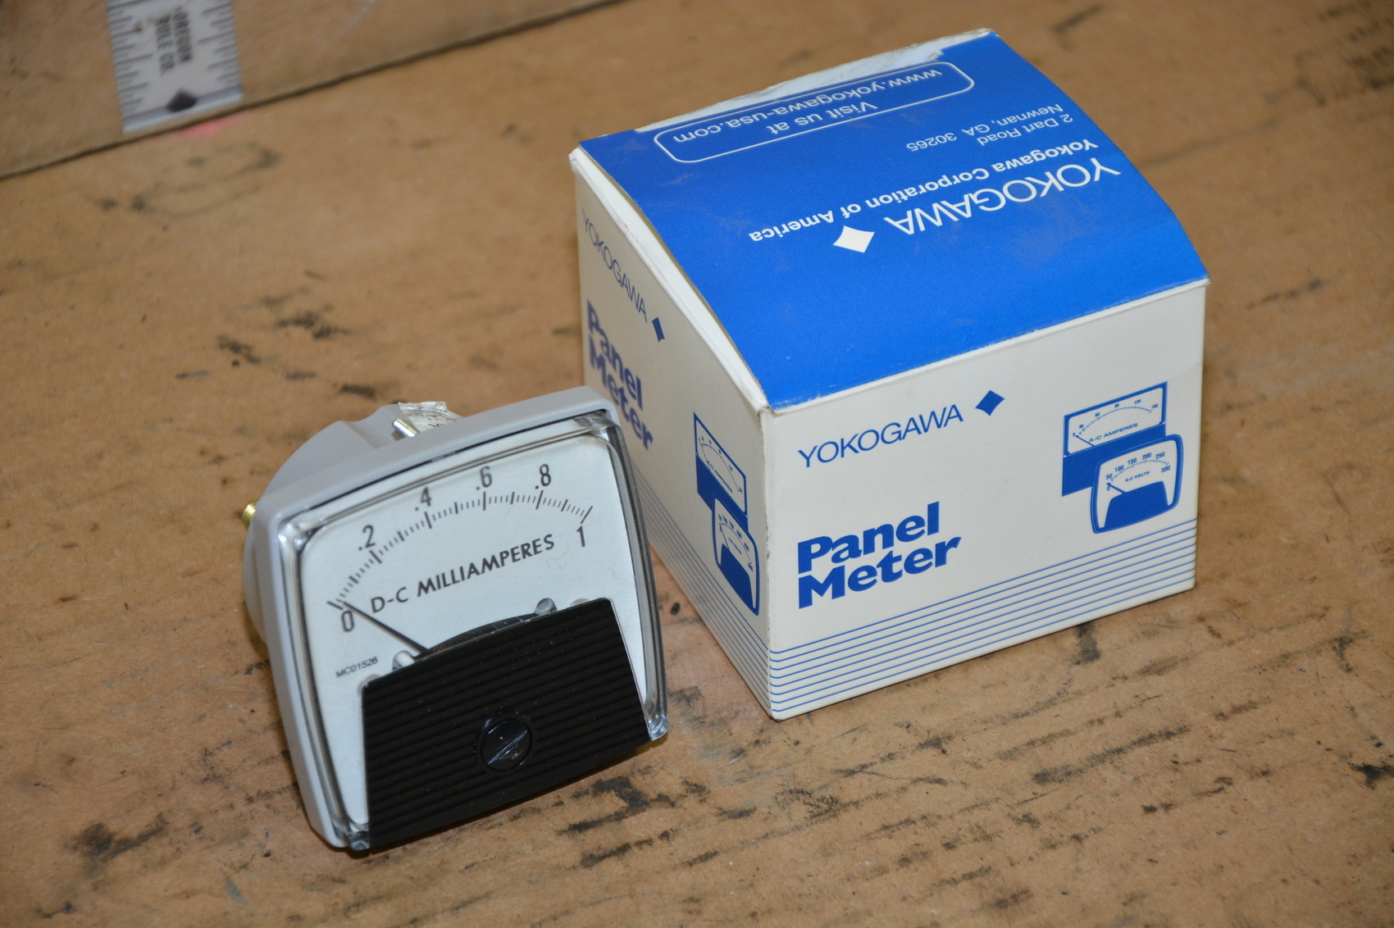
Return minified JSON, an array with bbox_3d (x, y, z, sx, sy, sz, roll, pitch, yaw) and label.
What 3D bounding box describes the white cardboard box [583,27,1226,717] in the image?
[{"bbox_3d":[0.033,-0.017,1.061,0.081,0.070,0.082,-16,40,-18],"label":"white cardboard box"}]

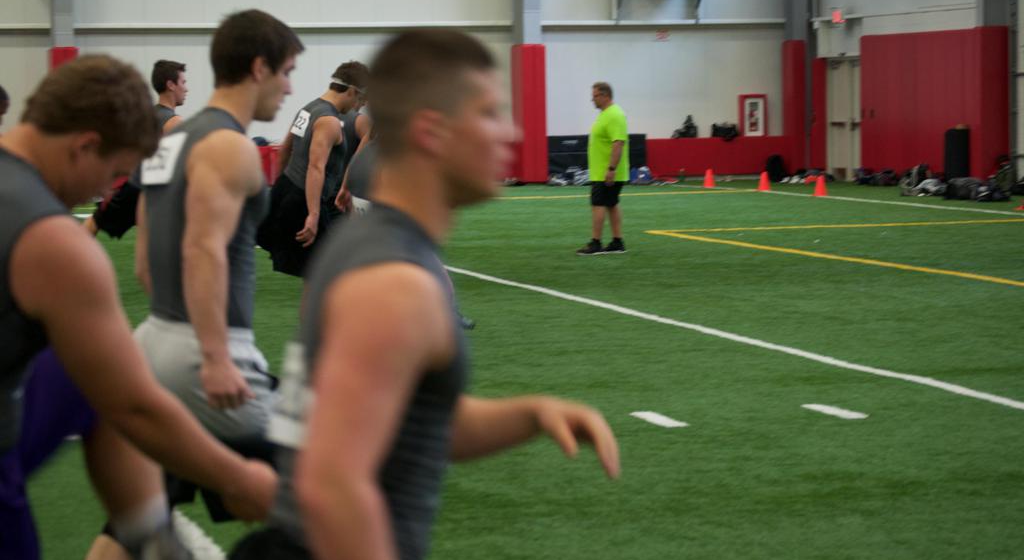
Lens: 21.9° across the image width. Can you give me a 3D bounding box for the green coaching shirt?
[{"bbox_3d":[0.975,-1.379,26.500,0.380,0.780,0.560,-2,4,-15],"label":"green coaching shirt"}]

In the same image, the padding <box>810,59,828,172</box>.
[{"bbox_3d":[5.715,-3.011,49.100,0.120,2.200,0.550,-2,4,-15],"label":"padding"}]

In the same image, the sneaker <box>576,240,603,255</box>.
[{"bbox_3d":[0.778,-0.320,26.515,0.280,0.120,0.110,-2,4,-15],"label":"sneaker"}]

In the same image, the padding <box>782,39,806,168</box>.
[{"bbox_3d":[5.271,-3.200,49.300,0.340,2.500,0.420,-2,4,-15],"label":"padding"}]

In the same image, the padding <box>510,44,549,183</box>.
[{"bbox_3d":[0.317,-3.019,47.900,0.470,2.480,0.580,-2,4,-15],"label":"padding"}]

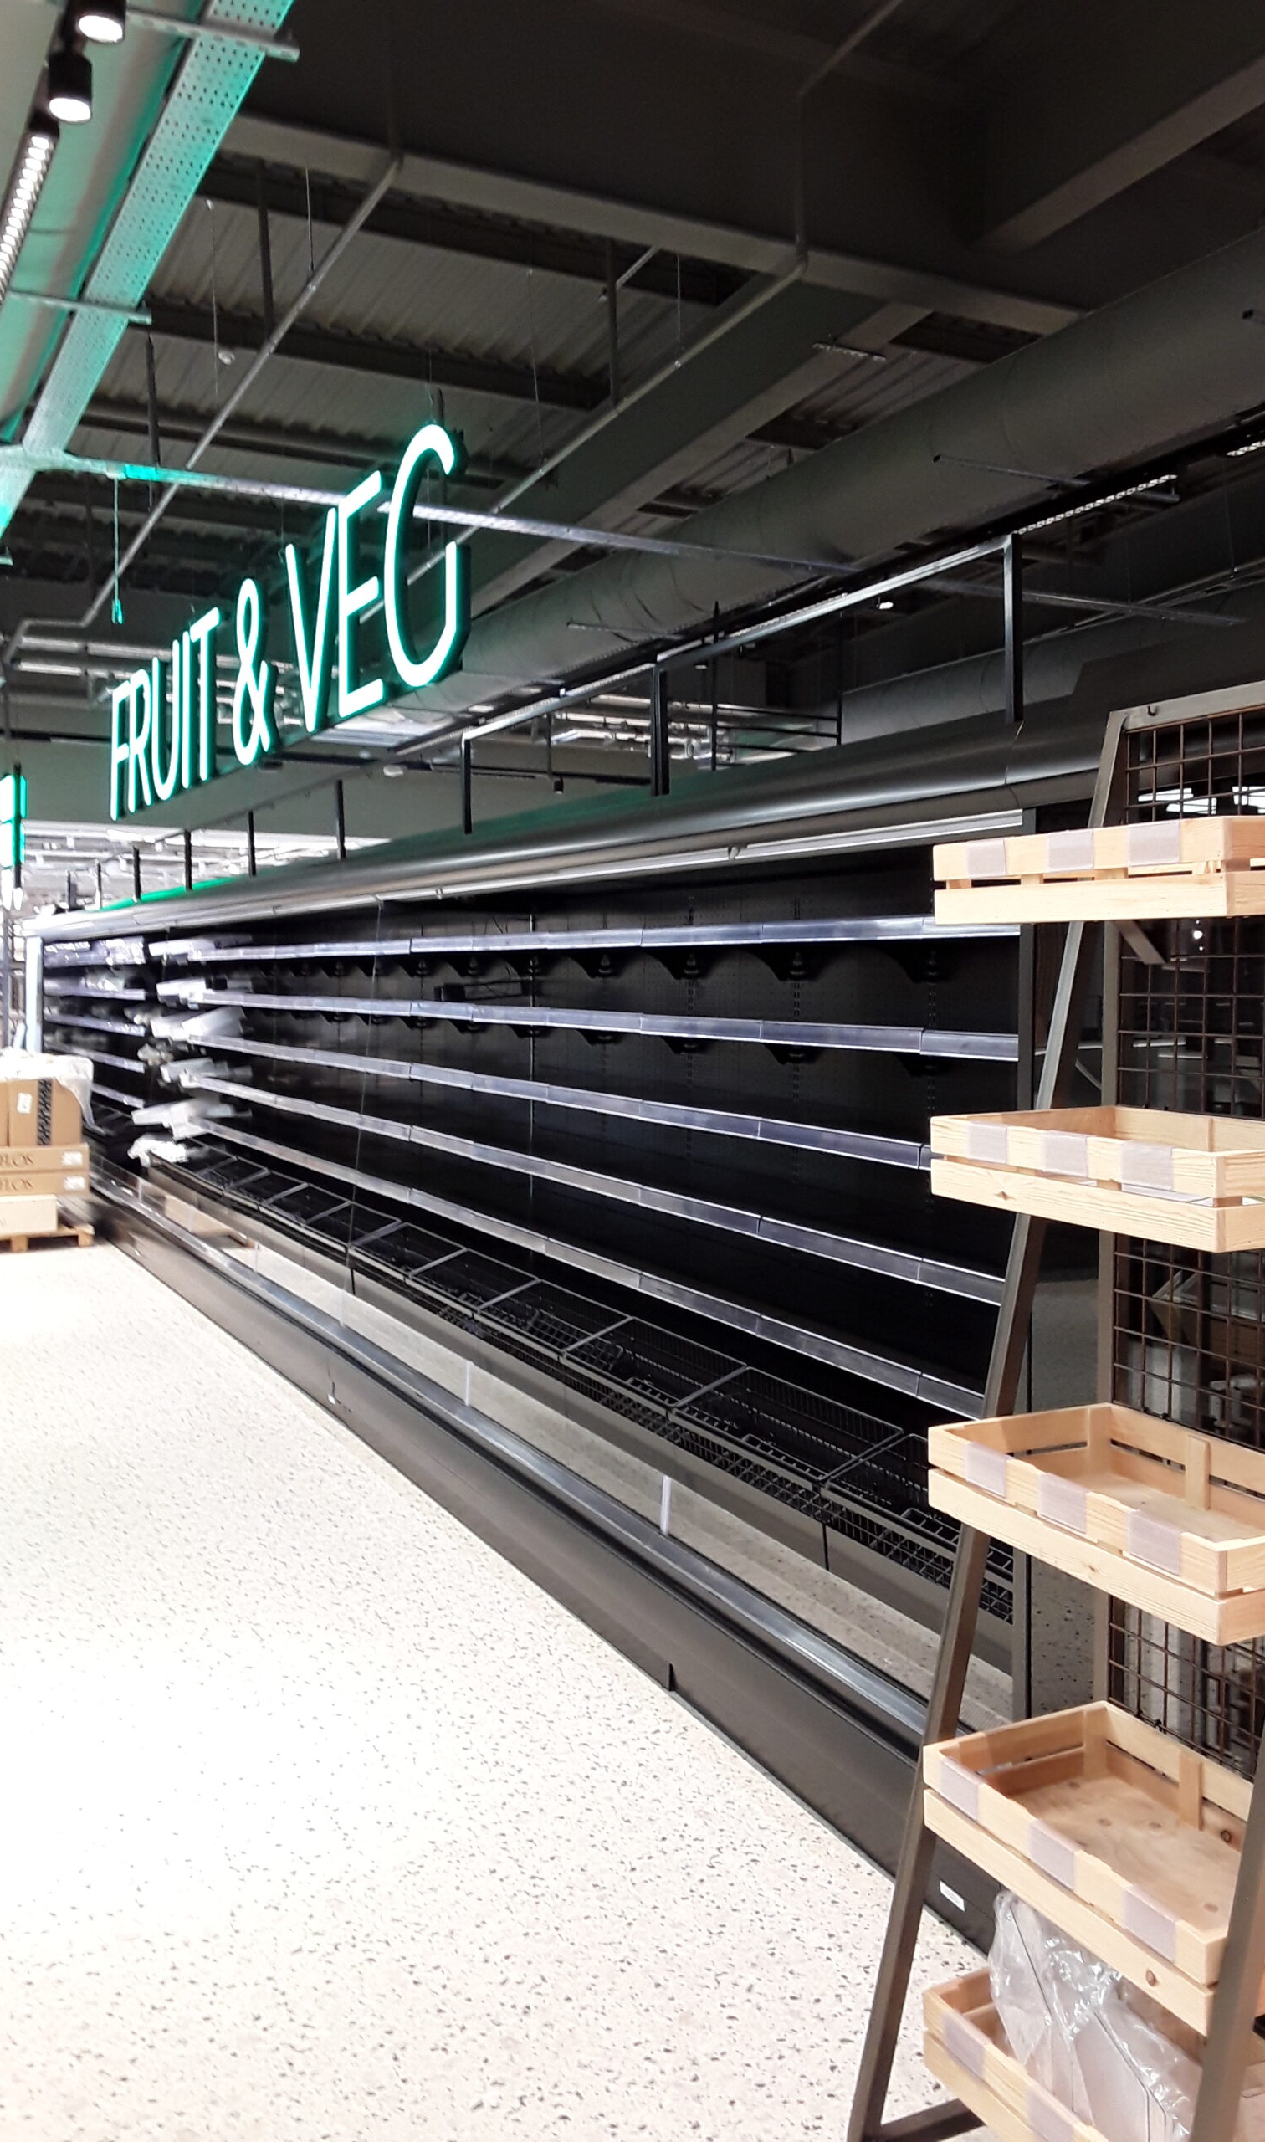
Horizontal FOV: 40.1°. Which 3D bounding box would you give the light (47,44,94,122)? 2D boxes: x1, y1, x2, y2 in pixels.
[{"bbox_3d":[-1.244,-2.188,3.831,0.092,0.137,0.092,-1,3,-26],"label":"light"}]

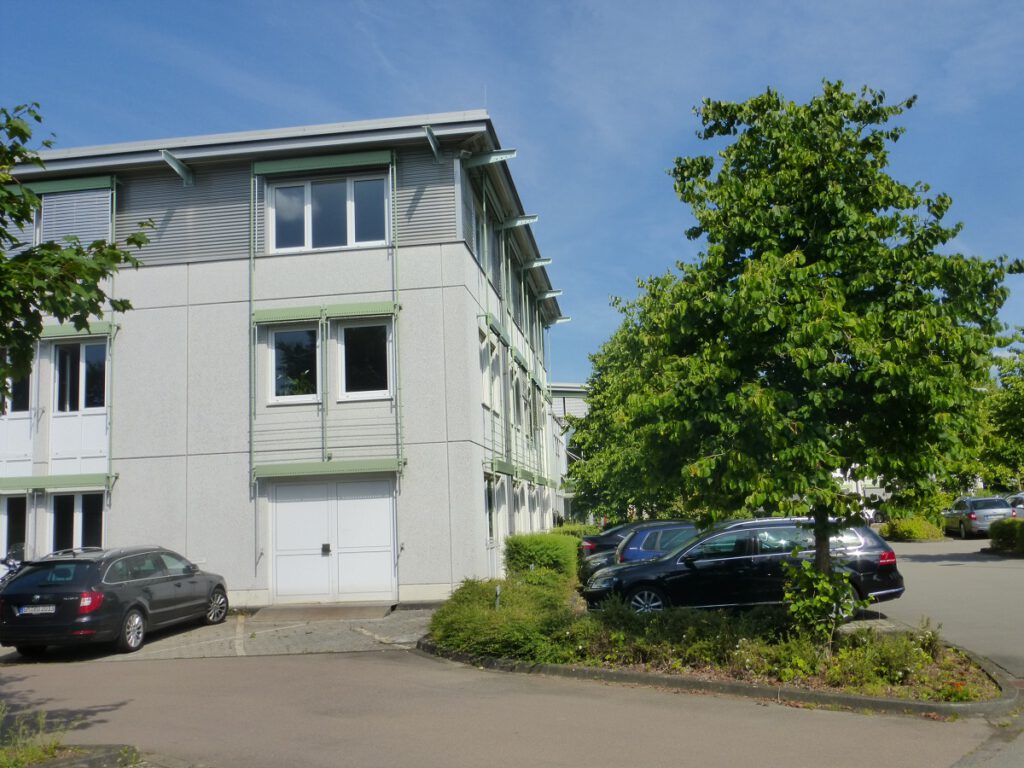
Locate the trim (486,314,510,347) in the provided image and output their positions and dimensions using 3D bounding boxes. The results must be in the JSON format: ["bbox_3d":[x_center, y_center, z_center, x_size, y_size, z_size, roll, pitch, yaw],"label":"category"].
[{"bbox_3d":[-0.301,-1.298,22.144,0.160,0.274,3.244,-3,-8,7],"label":"trim"}]

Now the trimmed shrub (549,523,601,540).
[{"bbox_3d":[2.055,5.242,28.831,1.500,1.190,5.000,-3,-8,7],"label":"trimmed shrub"}]

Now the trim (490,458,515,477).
[{"bbox_3d":[-0.175,2.118,22.125,0.200,0.264,3.390,-3,-8,7],"label":"trim"}]

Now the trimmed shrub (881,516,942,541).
[{"bbox_3d":[14.802,5.354,32.798,2.050,0.920,1.800,-3,-8,7],"label":"trimmed shrub"}]

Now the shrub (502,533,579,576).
[{"bbox_3d":[0.639,3.803,18.323,1.250,1.160,3.000,-3,-8,7],"label":"shrub"}]

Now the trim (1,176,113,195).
[{"bbox_3d":[-10.594,-4.566,20.516,2.950,0.259,0.180,-3,-8,7],"label":"trim"}]

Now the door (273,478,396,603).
[{"bbox_3d":[-3.791,3.307,18.896,2.734,2.598,0.130,-3,-8,7],"label":"door"}]

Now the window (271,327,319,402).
[{"bbox_3d":[-4.771,-0.424,19.581,1.143,1.722,0.130,-3,-8,7],"label":"window"}]

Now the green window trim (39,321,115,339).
[{"bbox_3d":[-9.781,-1.181,19.911,1.751,0.269,0.160,-3,-8,7],"label":"green window trim"}]

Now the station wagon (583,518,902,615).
[{"bbox_3d":[3.407,2.841,13.678,4.770,1.510,1.830,-3,-8,3],"label":"station wagon"}]

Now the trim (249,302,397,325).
[{"bbox_3d":[-4.044,-1.542,19.191,3.218,0.282,0.160,-3,-8,7],"label":"trim"}]

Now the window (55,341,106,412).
[{"bbox_3d":[-9.777,-0.163,20.105,1.266,1.631,0.120,-3,-8,7],"label":"window"}]

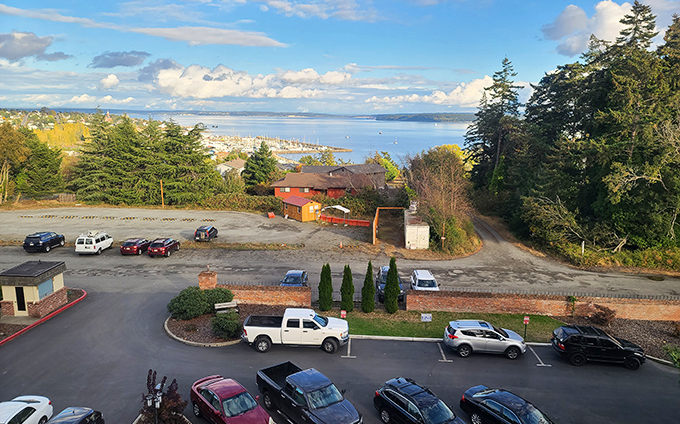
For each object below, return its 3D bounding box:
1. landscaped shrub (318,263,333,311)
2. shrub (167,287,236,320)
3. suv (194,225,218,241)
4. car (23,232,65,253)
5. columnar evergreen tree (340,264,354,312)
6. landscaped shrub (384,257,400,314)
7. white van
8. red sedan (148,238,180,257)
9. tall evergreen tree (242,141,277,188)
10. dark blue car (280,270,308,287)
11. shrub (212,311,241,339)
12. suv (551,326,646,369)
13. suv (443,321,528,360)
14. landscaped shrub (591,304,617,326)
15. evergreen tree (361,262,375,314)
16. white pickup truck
[{"bbox_3d":[-0.970,5.140,33.650,1.000,3.330,1.000,0,11,0],"label":"landscaped shrub"},{"bbox_3d":[-9.428,5.964,33.419,4.200,1.500,2.500,0,11,-5],"label":"shrub"},{"bbox_3d":[-15.290,2.136,56.231,1.780,1.680,4.500,0,11,-1],"label":"suv"},{"bbox_3d":[-30.333,3.122,50.534,1.920,1.800,4.800,0,11,-1],"label":"car"},{"bbox_3d":[0.544,5.128,33.386,0.970,3.350,0.970,1,11,0],"label":"columnar evergreen tree"},{"bbox_3d":[3.570,4.970,33.280,1.040,3.830,1.040,0,11,0],"label":"landscaped shrub"},{"bbox_3d":[-24.330,2.923,49.006,1.980,2.000,4.900,0,10,-4],"label":"white van"},{"bbox_3d":[-17.836,3.462,50.169,1.820,1.620,4.650,1,11,1],"label":"red sedan"},{"bbox_3d":[-15.080,-8.524,92.000,6.300,10.000,6.300,1,11,0],"label":"tall evergreen tree"},{"bbox_3d":[-3.505,5.486,38.308,1.770,1.450,4.500,1,11,3],"label":"dark blue car"},{"bbox_3d":[-6.920,6.820,29.900,1.800,1.480,1.800,0,11,0],"label":"shrub"},{"bbox_3d":[14.604,7.538,27.575,4.670,1.720,1.870,2,11,8],"label":"suv"},{"bbox_3d":[8.391,7.217,28.230,4.570,1.680,1.845,1,11,3],"label":"suv"},{"bbox_3d":[17.303,6.681,32.124,1.580,1.170,1.380,0,11,0],"label":"landscaped shrub"},{"bbox_3d":[1.960,5.080,33.350,0.930,3.580,0.930,0,11,0],"label":"evergreen tree"},{"bbox_3d":[-2.524,6.915,28.884,6.050,2.020,2.040,1,11,1],"label":"white pickup truck"}]

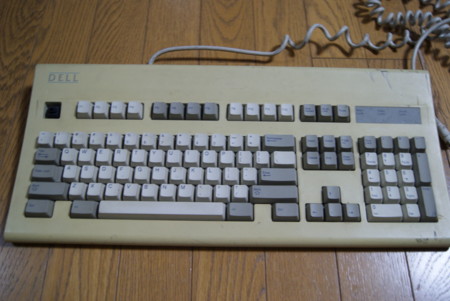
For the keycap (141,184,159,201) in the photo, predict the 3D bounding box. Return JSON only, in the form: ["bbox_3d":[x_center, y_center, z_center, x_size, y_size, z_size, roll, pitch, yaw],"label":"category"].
[{"bbox_3d":[-0.079,0.044,0.435,0.018,0.008,0.018,1,69,-1],"label":"keycap"}]

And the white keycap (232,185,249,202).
[{"bbox_3d":[0.015,0.045,0.436,0.018,0.009,0.018,1,69,-1],"label":"white keycap"}]

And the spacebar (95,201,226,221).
[{"bbox_3d":[-0.065,0.062,0.426,0.132,0.009,0.018,1,69,-1],"label":"spacebar"}]

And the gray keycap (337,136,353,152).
[{"bbox_3d":[0.133,-0.007,0.459,0.018,0.011,0.018,1,69,-1],"label":"gray keycap"}]

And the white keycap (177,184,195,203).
[{"bbox_3d":[-0.041,0.044,0.436,0.018,0.009,0.018,1,70,-1],"label":"white keycap"}]

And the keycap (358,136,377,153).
[{"bbox_3d":[0.158,-0.008,0.455,0.018,0.010,0.018,1,69,0],"label":"keycap"}]

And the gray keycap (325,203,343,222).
[{"bbox_3d":[0.114,0.065,0.430,0.018,0.009,0.018,1,69,-1],"label":"gray keycap"}]

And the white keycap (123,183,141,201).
[{"bbox_3d":[-0.098,0.044,0.437,0.018,0.010,0.018,1,69,-1],"label":"white keycap"}]

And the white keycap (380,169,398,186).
[{"bbox_3d":[0.179,0.031,0.448,0.018,0.010,0.018,1,69,-1],"label":"white keycap"}]

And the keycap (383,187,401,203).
[{"bbox_3d":[0.175,0.045,0.435,0.018,0.010,0.018,1,69,0],"label":"keycap"}]

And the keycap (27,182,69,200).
[{"bbox_3d":[-0.187,0.042,0.435,0.042,0.009,0.018,1,69,-1],"label":"keycap"}]

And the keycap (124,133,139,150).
[{"bbox_3d":[-0.102,-0.010,0.452,0.018,0.011,0.018,1,69,-1],"label":"keycap"}]

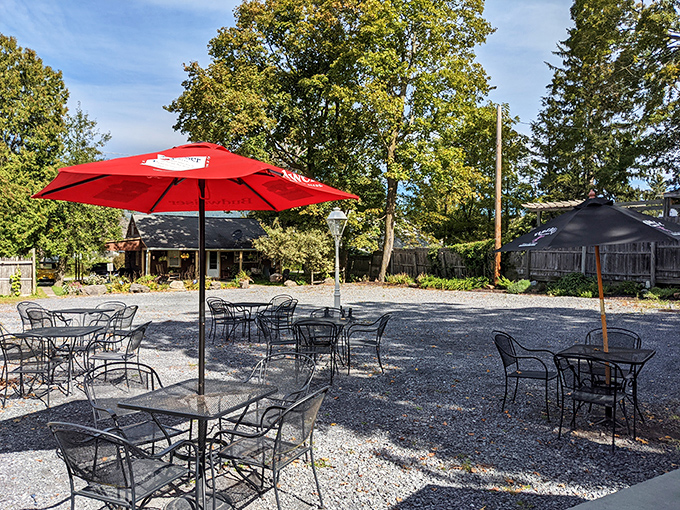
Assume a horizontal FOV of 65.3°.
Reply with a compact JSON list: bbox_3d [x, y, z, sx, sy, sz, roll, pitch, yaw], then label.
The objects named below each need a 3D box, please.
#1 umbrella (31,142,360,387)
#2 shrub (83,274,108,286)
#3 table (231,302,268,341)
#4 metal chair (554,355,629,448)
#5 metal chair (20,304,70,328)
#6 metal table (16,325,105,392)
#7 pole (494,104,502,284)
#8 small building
[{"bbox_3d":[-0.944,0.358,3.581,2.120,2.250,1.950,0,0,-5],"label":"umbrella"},{"bbox_3d":[-10.740,1.160,23.300,1.150,0.700,1.000,0,0,-25],"label":"shrub"},{"bbox_3d":[-1.797,1.302,10.305,0.770,0.720,0.770,0,0,17],"label":"table"},{"bbox_3d":[2.310,1.280,4.840,0.570,0.840,0.630,0,0,36],"label":"metal chair"},{"bbox_3d":[-5.267,1.256,9.335,0.635,0.835,0.590,0,0,20],"label":"metal chair"},{"bbox_3d":[-3.570,1.340,6.800,0.800,0.720,0.800,0,0,0],"label":"metal table"},{"bbox_3d":[8.690,-3.250,29.100,0.280,9.900,0.280,1,0,0],"label":"pole"},{"bbox_3d":[-11.300,-0.630,41.300,10.600,4.650,7.000,0,0,-34],"label":"small building"}]

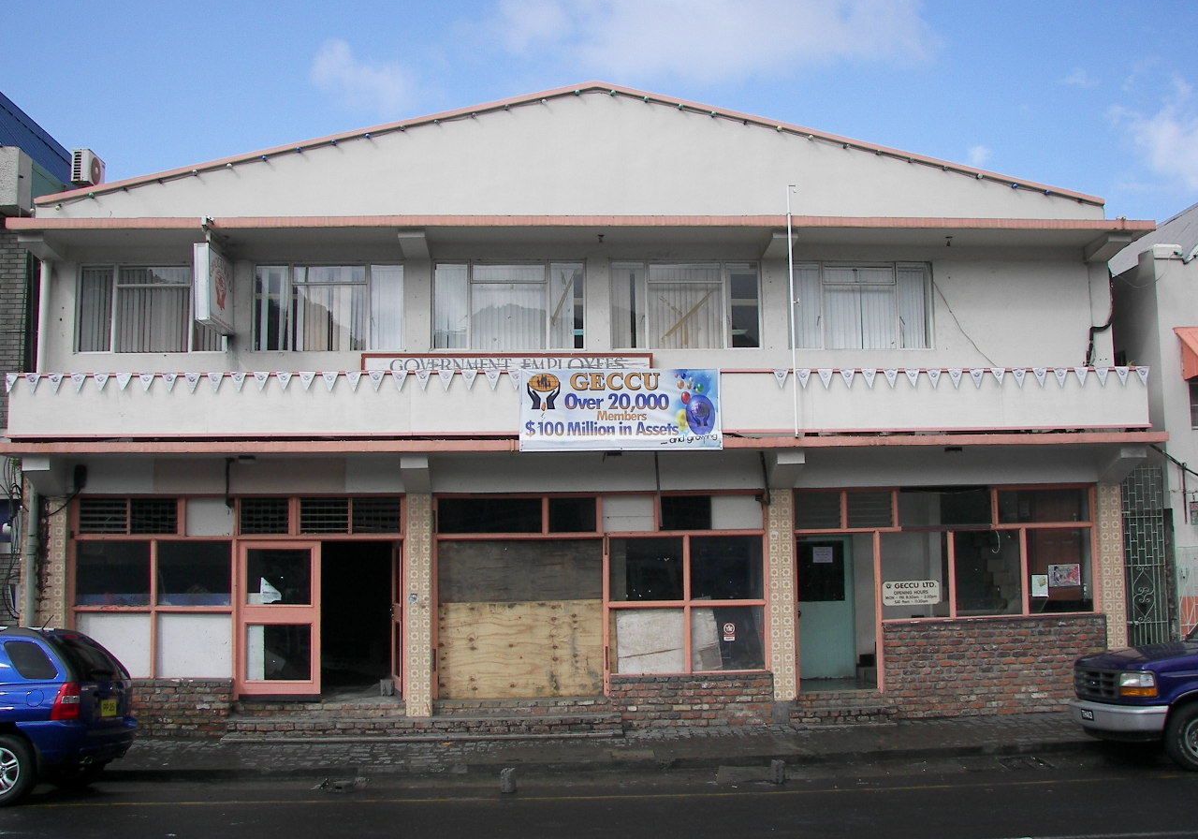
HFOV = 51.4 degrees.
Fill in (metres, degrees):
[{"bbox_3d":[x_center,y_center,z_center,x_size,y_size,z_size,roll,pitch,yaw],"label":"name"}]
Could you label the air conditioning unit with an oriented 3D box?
[{"bbox_3d":[-8.875,-4.292,21.672,0.291,0.562,0.810,0,-6,-4],"label":"air conditioning unit"}]

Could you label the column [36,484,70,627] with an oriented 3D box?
[{"bbox_3d":[-6.661,2.287,15.317,0.316,2.707,0.320,0,-6,-4],"label":"column"}]

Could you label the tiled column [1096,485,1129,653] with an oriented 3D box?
[{"bbox_3d":[6.635,2.163,16.281,0.323,2.646,0.320,0,-6,-4],"label":"tiled column"}]

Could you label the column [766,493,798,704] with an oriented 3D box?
[{"bbox_3d":[2.313,2.240,15.964,0.308,2.664,0.320,0,-6,-4],"label":"column"}]

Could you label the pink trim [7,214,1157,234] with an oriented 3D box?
[{"bbox_3d":[-0.049,-2.354,15.003,13.816,0.132,0.120,0,-6,-3],"label":"pink trim"}]

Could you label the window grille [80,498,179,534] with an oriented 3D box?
[{"bbox_3d":[-5.849,1.207,15.525,1.205,0.441,0.060,0,-6,-4],"label":"window grille"}]

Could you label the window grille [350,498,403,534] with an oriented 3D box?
[{"bbox_3d":[-2.785,1.202,15.603,0.639,0.467,0.060,0,-6,-3],"label":"window grille"}]

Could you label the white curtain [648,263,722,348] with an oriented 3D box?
[{"bbox_3d":[1.115,-1.466,16.194,0.963,1.122,0.080,0,-6,-3],"label":"white curtain"}]

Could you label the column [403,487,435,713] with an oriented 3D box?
[{"bbox_3d":[-2.228,2.303,15.557,0.324,2.732,0.310,0,-6,-3],"label":"column"}]

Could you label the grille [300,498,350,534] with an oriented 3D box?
[{"bbox_3d":[-3.419,1.205,15.571,0.630,0.454,0.060,0,-6,-3],"label":"grille"}]

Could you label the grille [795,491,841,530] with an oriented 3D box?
[{"bbox_3d":[2.789,1.164,15.885,0.607,0.499,0.060,0,-6,-3],"label":"grille"}]

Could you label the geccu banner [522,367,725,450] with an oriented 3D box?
[{"bbox_3d":[0.263,-0.107,14.662,2.382,0.969,0.030,0,-6,-3],"label":"geccu banner"}]

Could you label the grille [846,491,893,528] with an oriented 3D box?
[{"bbox_3d":[3.514,1.178,16.198,0.618,0.479,0.060,0,-6,-4],"label":"grille"}]

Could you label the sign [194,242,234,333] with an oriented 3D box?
[{"bbox_3d":[-4.561,-1.512,14.779,0.167,0.883,1.176,0,-6,-4],"label":"sign"}]

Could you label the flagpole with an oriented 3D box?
[{"bbox_3d":[2.308,-1.307,14.862,0.050,3.044,0.050,0,-6,-3],"label":"flagpole"}]

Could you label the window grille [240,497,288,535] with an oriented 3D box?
[{"bbox_3d":[-4.186,1.217,15.643,0.594,0.445,0.060,0,-6,-4],"label":"window grille"}]

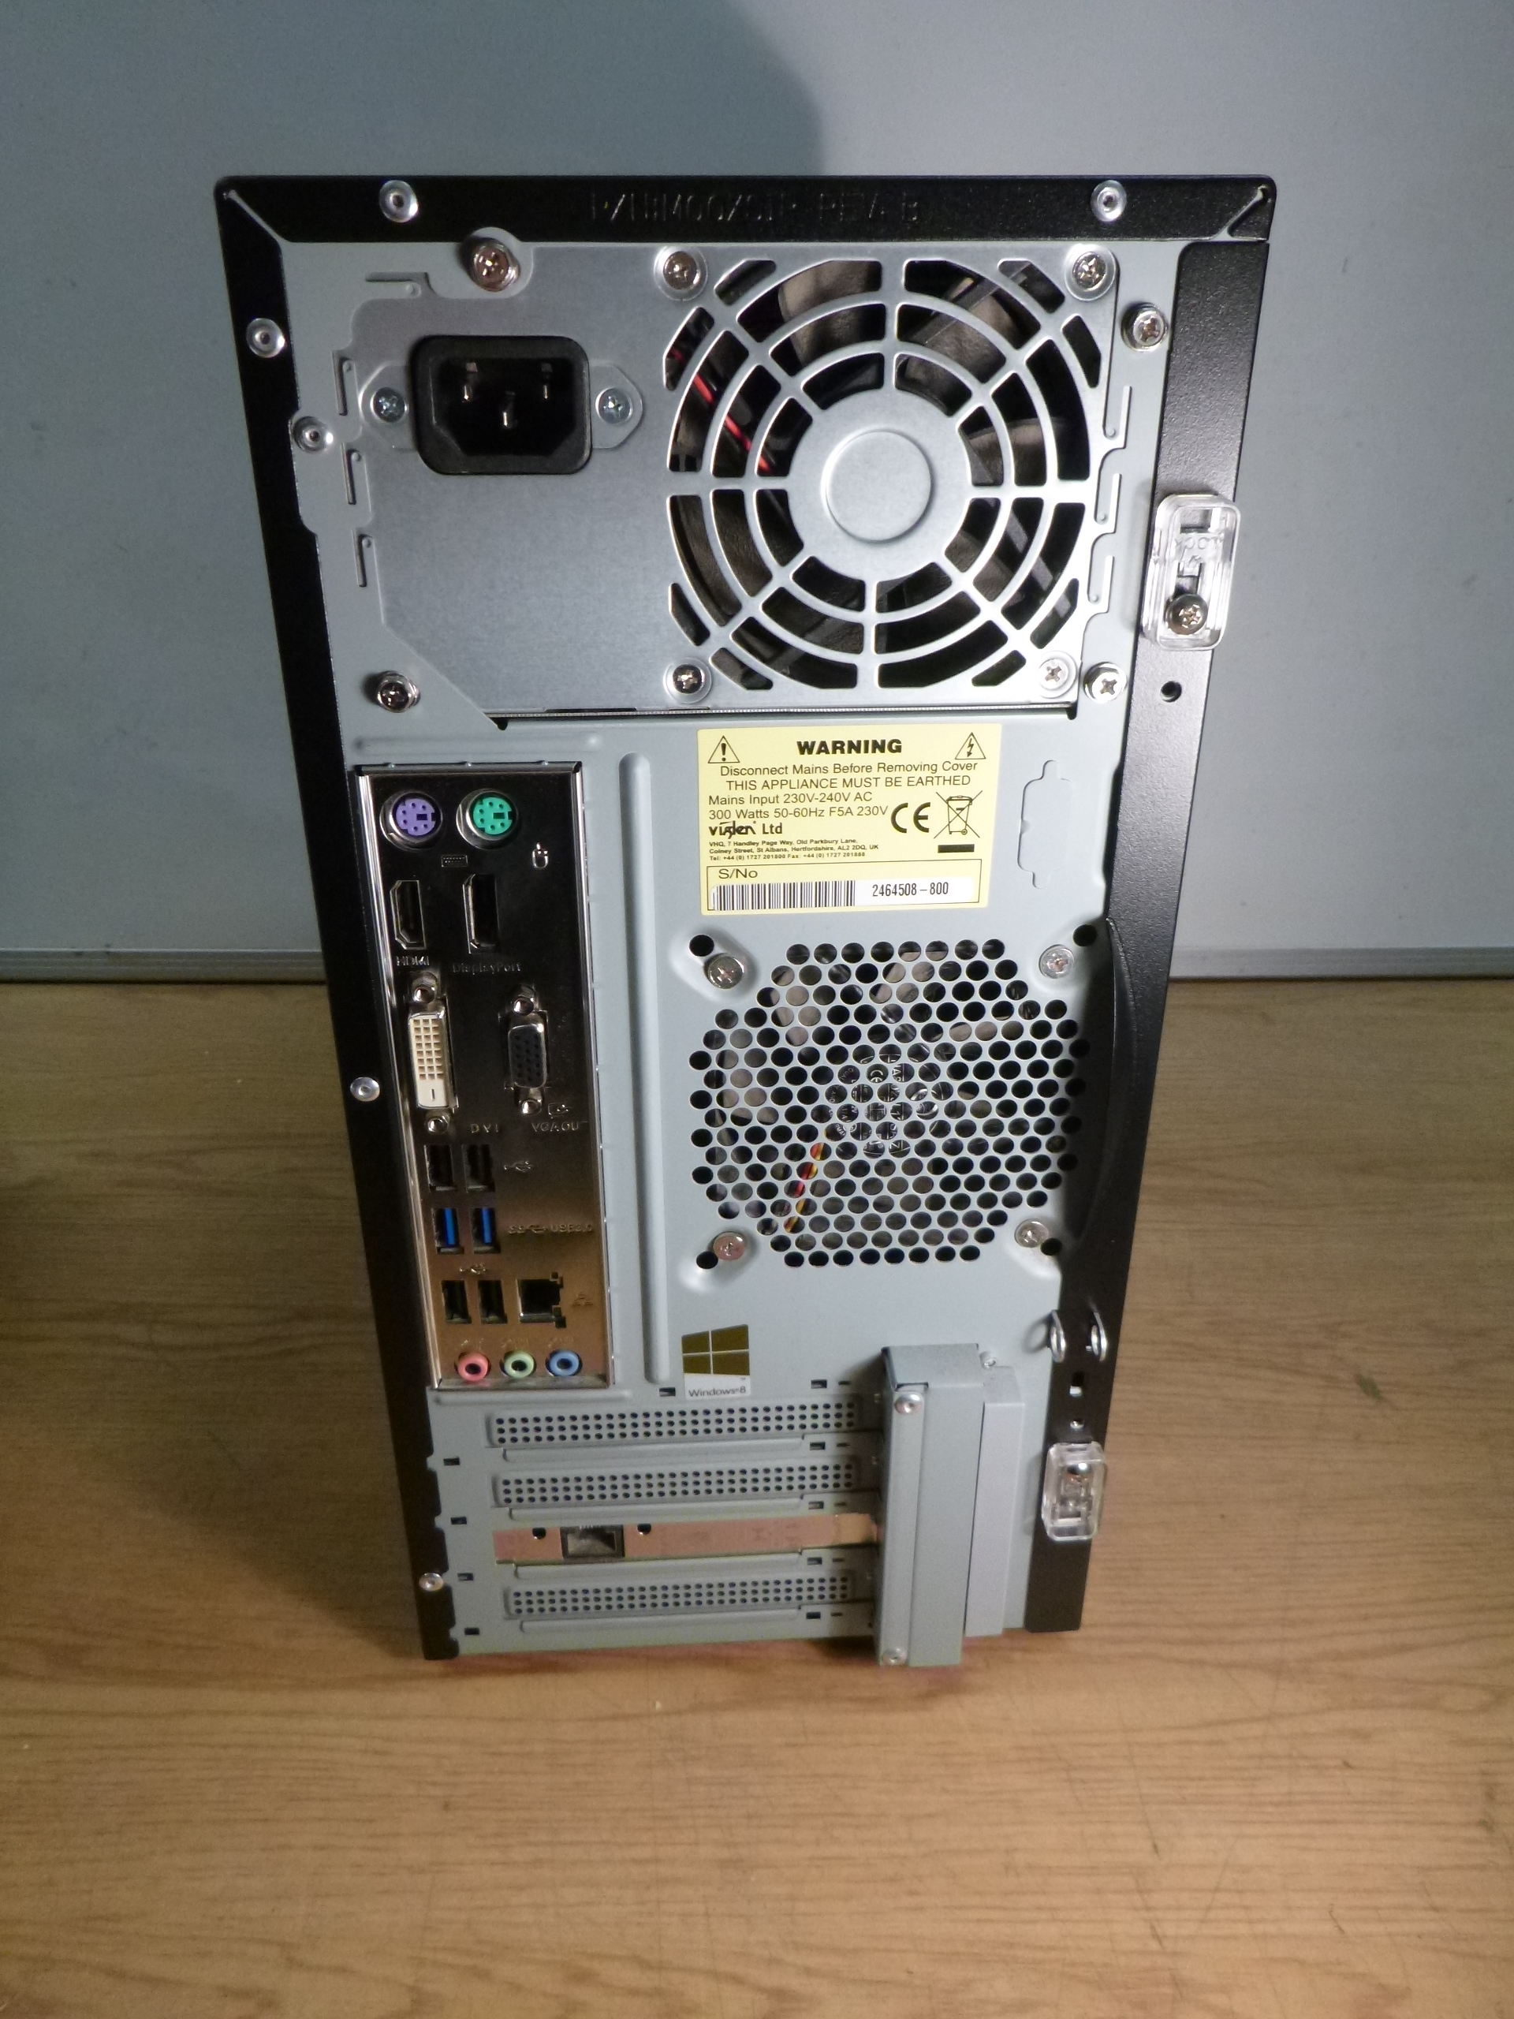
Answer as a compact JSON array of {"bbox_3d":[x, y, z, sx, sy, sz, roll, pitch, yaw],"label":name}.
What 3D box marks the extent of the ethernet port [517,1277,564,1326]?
[{"bbox_3d":[-0.052,0.068,0.358,0.011,0.015,0.012,-2,27,-3],"label":"ethernet port"}]

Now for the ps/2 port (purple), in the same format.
[{"bbox_3d":[-0.069,-0.040,0.294,0.011,0.011,0.009,-2,27,-3],"label":"ps/2 port (purple)"}]

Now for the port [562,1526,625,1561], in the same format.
[{"bbox_3d":[-0.043,0.140,0.390,0.017,0.012,0.009,-1,27,-2],"label":"port"}]

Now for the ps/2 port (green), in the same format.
[{"bbox_3d":[-0.054,-0.041,0.295,0.011,0.011,0.009,-2,27,-3],"label":"ps/2 port (green)"}]

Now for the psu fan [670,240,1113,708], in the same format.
[{"bbox_3d":[0.022,-0.102,0.279,0.080,0.079,0.021,-2,27,-3],"label":"psu fan"}]

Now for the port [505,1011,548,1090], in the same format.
[{"bbox_3d":[-0.050,0.008,0.321,0.009,0.017,0.010,-2,27,-3],"label":"port"}]

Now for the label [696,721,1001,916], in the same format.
[{"bbox_3d":[0.019,-0.039,0.299,0.061,0.040,0.001,-2,27,-3],"label":"label"}]

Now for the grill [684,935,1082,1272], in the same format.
[{"bbox_3d":[0.030,0.021,0.330,0.089,0.087,0.003,-2,27,-3],"label":"grill"}]

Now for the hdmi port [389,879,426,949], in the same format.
[{"bbox_3d":[-0.073,-0.022,0.308,0.006,0.015,0.009,-2,27,-3],"label":"hdmi port"}]

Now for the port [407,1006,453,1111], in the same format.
[{"bbox_3d":[-0.071,0.009,0.320,0.009,0.024,0.010,-2,27,-3],"label":"port"}]

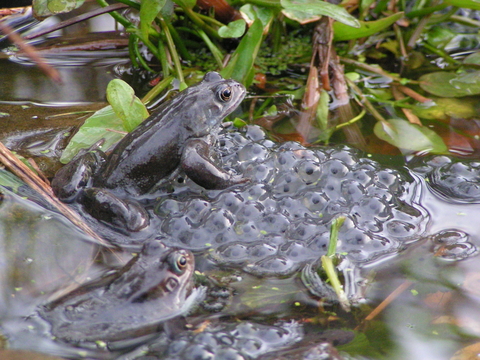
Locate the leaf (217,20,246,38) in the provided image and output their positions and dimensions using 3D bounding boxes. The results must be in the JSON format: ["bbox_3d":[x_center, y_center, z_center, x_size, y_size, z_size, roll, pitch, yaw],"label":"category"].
[{"bbox_3d":[-0.003,-0.071,1.710,0.014,0.004,0.009,-20,63,-11],"label":"leaf"}]

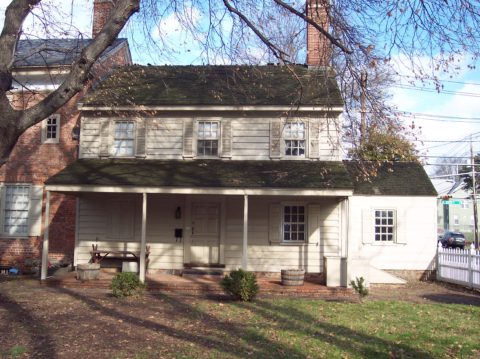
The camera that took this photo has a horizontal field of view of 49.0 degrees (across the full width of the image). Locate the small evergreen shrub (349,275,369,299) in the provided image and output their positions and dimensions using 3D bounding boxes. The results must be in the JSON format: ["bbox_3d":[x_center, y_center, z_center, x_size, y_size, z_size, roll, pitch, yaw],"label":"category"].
[{"bbox_3d":[3.072,2.795,13.500,0.460,0.610,0.450,1,-4,5],"label":"small evergreen shrub"}]

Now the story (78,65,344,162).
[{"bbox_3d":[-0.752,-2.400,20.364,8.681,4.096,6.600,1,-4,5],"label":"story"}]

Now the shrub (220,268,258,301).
[{"bbox_3d":[0.000,2.753,13.800,0.950,0.840,0.920,1,-4,5],"label":"shrub"}]

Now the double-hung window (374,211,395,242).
[{"bbox_3d":[5.006,1.625,18.200,0.740,1.150,0.120,1,-4,5],"label":"double-hung window"}]

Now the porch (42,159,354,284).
[{"bbox_3d":[-1.152,1.173,15.837,8.680,3.828,2.512,1,-4,5],"label":"porch"}]

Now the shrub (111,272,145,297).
[{"bbox_3d":[-2.987,2.819,14.000,0.880,0.700,0.850,1,-4,5],"label":"shrub"}]

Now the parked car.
[{"bbox_3d":[18.300,5.500,47.500,1.830,1.600,4.600,3,-5,-20],"label":"parked car"}]

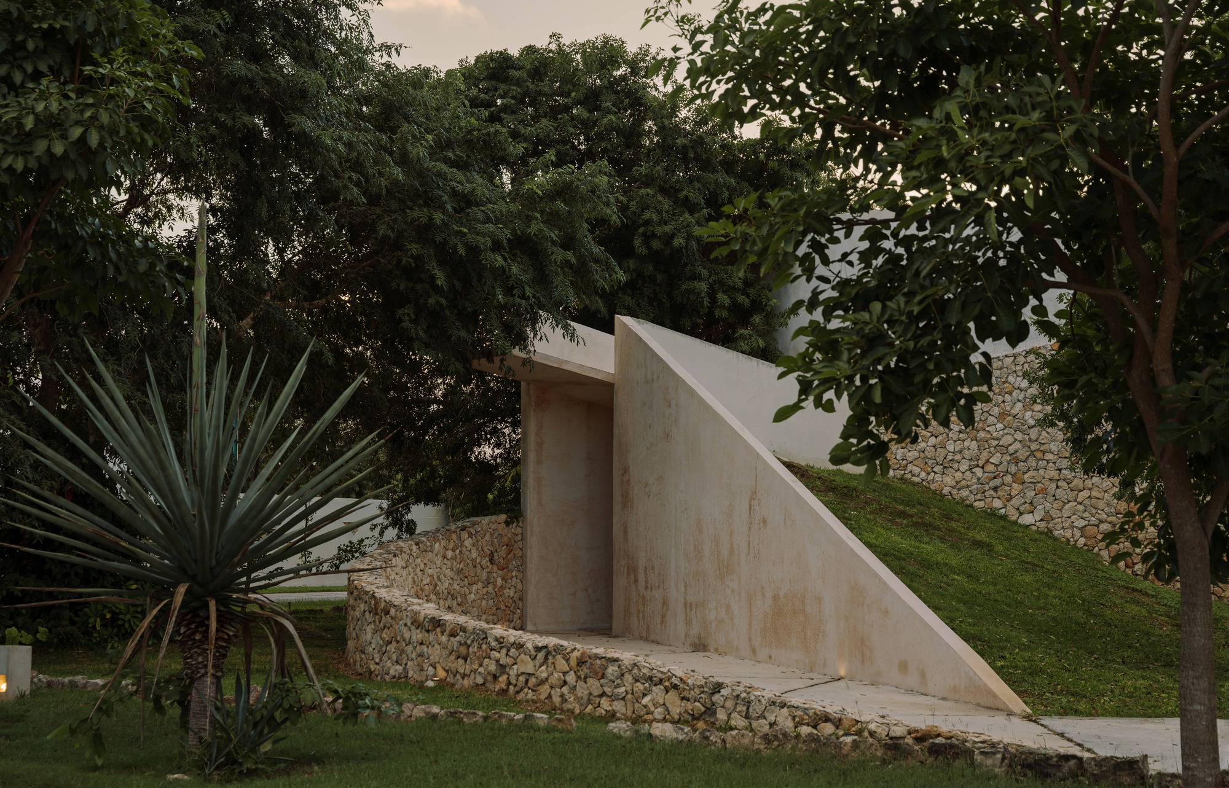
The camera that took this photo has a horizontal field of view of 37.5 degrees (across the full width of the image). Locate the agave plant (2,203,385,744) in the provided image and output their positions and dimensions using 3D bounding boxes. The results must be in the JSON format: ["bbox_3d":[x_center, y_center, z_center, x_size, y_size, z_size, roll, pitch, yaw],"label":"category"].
[{"bbox_3d":[-2.510,0.467,10.800,2.280,3.230,2.250,0,-4,0],"label":"agave plant"}]

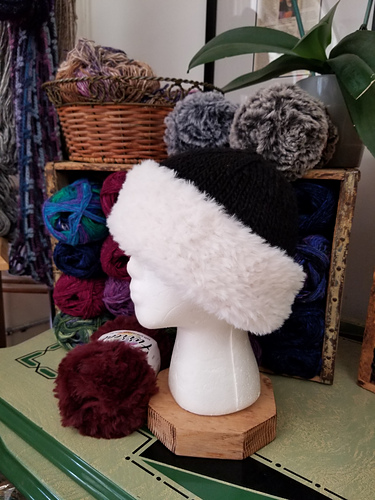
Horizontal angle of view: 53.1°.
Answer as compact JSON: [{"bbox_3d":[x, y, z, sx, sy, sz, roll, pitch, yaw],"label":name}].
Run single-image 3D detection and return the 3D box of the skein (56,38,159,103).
[{"bbox_3d":[-0.149,-0.325,0.700,0.182,0.125,0.150,1,13,0],"label":"skein"}]

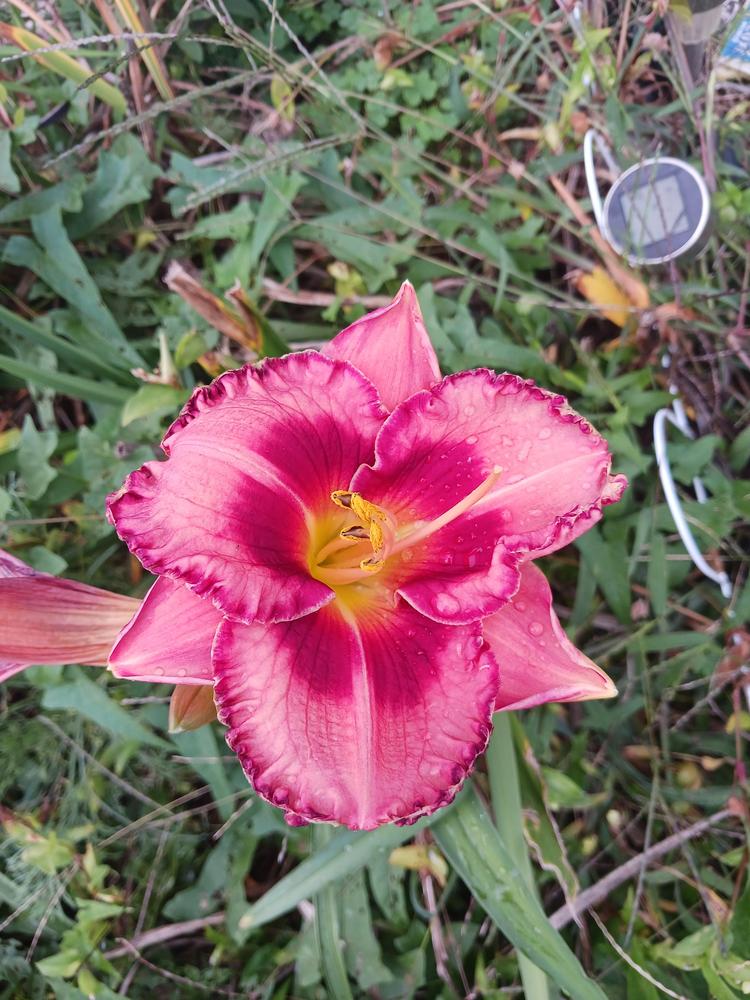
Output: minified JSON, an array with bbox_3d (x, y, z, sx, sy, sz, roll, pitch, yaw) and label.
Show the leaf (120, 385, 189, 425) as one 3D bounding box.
[{"bbox_3d":[-0.090,-0.038,0.320,0.029,0.011,0.013,-30,83,-14],"label":"leaf"}]

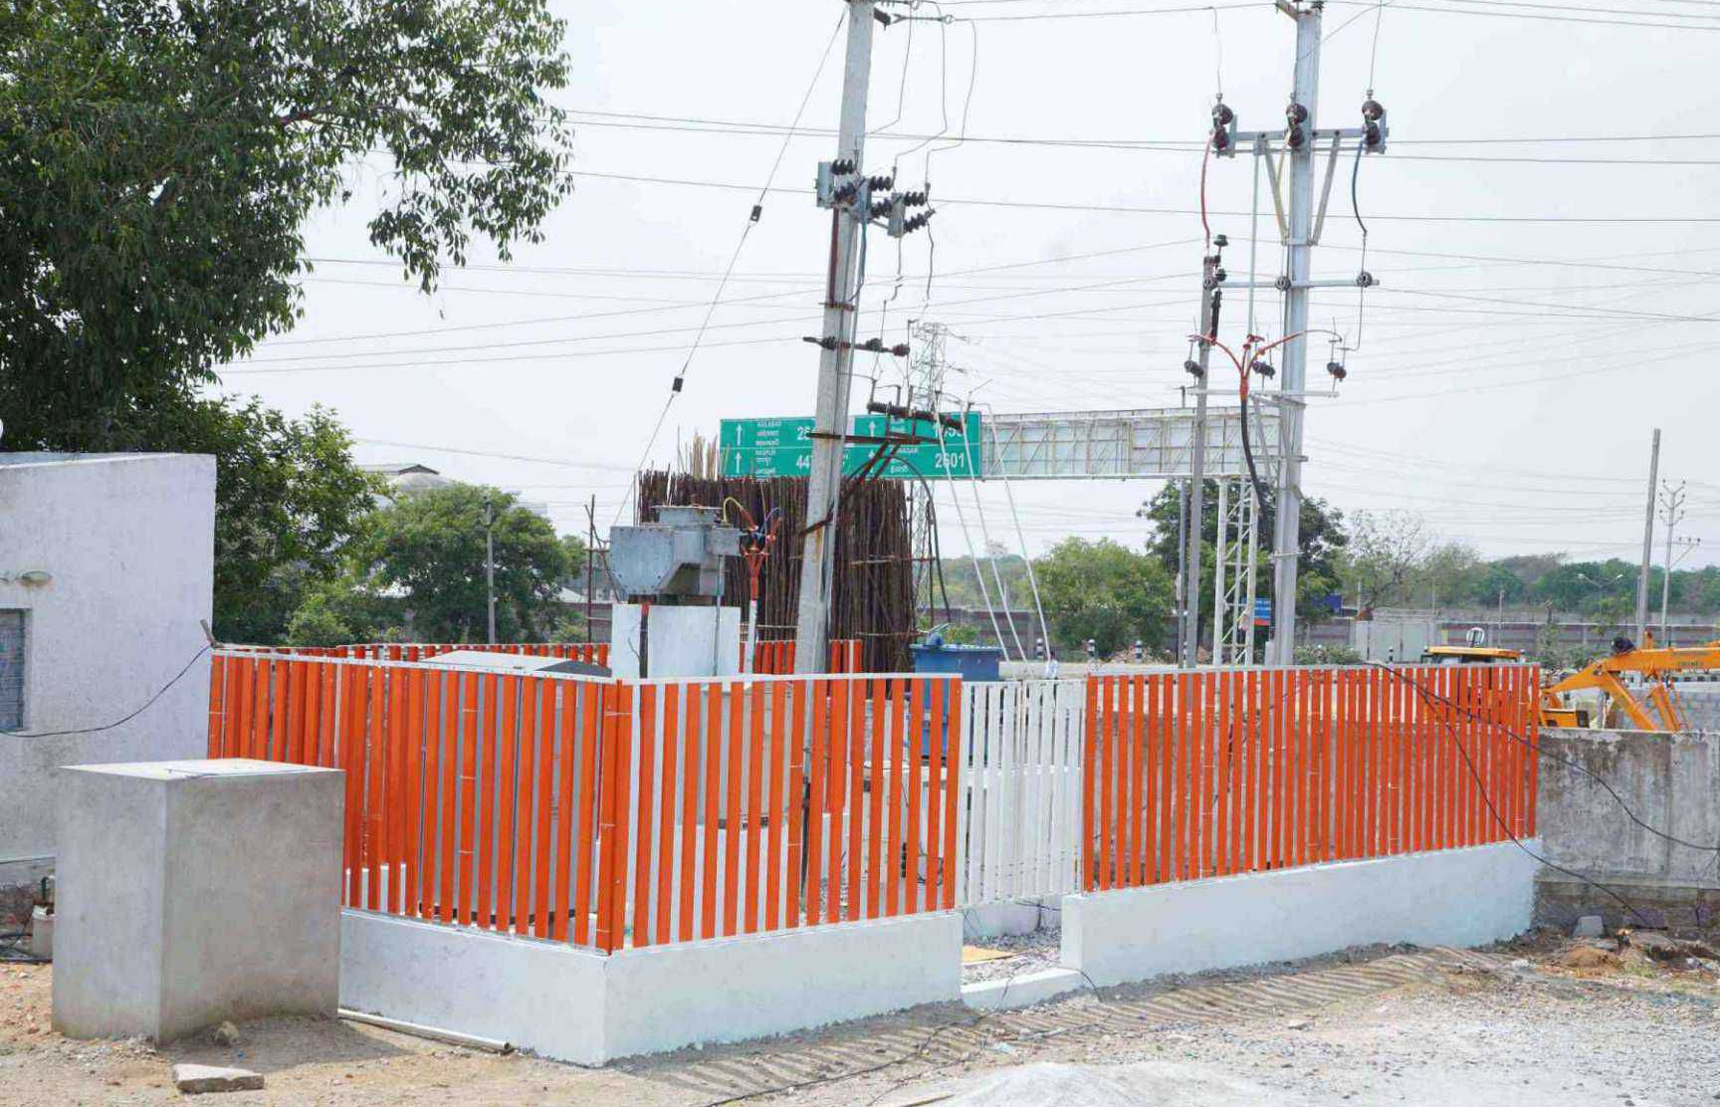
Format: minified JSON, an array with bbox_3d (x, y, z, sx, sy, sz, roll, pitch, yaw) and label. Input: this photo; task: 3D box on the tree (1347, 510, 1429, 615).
[{"bbox_3d":[24.777,0.950,117.000,3.900,6.000,3.900,1,-1,0],"label":"tree"}]

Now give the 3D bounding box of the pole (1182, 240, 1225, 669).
[{"bbox_3d":[3.664,-0.065,26.969,0.250,6.620,0.250,2,-1,0],"label":"pole"}]

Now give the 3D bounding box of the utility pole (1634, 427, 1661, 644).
[{"bbox_3d":[24.428,-0.208,77.000,0.250,7.450,0.250,4,-1,0],"label":"utility pole"}]

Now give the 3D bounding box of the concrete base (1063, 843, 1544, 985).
[{"bbox_3d":[2.926,2.240,15.558,0.160,0.590,5.270,1,-1,42],"label":"concrete base"}]

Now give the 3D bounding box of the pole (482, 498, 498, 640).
[{"bbox_3d":[-9.371,0.580,63.000,0.200,4.050,0.200,-3,-1,0],"label":"pole"}]

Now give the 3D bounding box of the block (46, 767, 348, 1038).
[{"bbox_3d":[-3.128,1.627,11.805,0.800,1.180,1.030,1,-1,38],"label":"block"}]

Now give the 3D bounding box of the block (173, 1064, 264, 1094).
[{"bbox_3d":[-3.414,2.797,13.248,0.470,0.080,0.330,2,-1,-14],"label":"block"}]

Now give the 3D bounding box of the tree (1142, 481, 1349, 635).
[{"bbox_3d":[15.033,0.394,97.000,8.000,6.400,7.500,1,-1,0],"label":"tree"}]

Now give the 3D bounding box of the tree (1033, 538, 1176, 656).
[{"bbox_3d":[7.854,1.364,80.000,4.600,3.850,4.400,1,-1,0],"label":"tree"}]

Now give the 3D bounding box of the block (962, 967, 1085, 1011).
[{"bbox_3d":[0.809,2.335,13.207,0.150,0.125,1.020,1,-1,42],"label":"block"}]

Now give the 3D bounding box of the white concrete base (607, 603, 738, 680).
[{"bbox_3d":[-1.029,1.199,13.457,0.330,1.840,0.700,1,-1,42],"label":"white concrete base"}]

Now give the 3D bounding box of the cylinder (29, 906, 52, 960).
[{"bbox_3d":[-4.608,2.147,14.141,0.205,0.305,0.205,1,-1,42],"label":"cylinder"}]

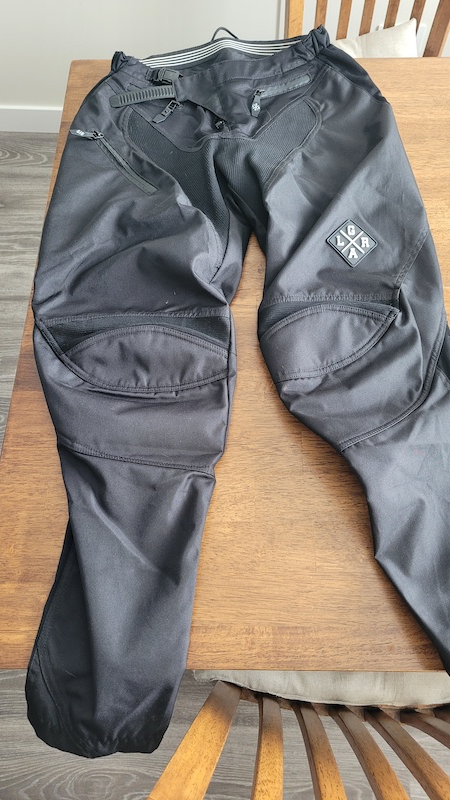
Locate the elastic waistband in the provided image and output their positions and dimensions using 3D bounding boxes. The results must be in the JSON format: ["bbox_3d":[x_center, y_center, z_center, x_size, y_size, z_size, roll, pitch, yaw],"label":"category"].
[{"bbox_3d":[-0.004,-0.536,0.948,0.345,0.060,0.085,-8,64,-3],"label":"elastic waistband"}]

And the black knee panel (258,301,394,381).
[{"bbox_3d":[0.123,-0.069,0.706,0.150,0.040,0.095,-5,69,-2],"label":"black knee panel"}]

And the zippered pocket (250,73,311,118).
[{"bbox_3d":[0.084,-0.460,0.904,0.092,0.018,0.050,-22,71,-10],"label":"zippered pocket"}]

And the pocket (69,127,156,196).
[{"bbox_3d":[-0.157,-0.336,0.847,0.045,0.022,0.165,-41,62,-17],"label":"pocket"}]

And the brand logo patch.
[{"bbox_3d":[0.164,-0.201,0.770,0.066,0.010,0.068,0,76,1],"label":"brand logo patch"}]

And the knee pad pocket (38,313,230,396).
[{"bbox_3d":[-0.107,-0.054,0.702,0.212,0.040,0.098,0,69,1],"label":"knee pad pocket"}]

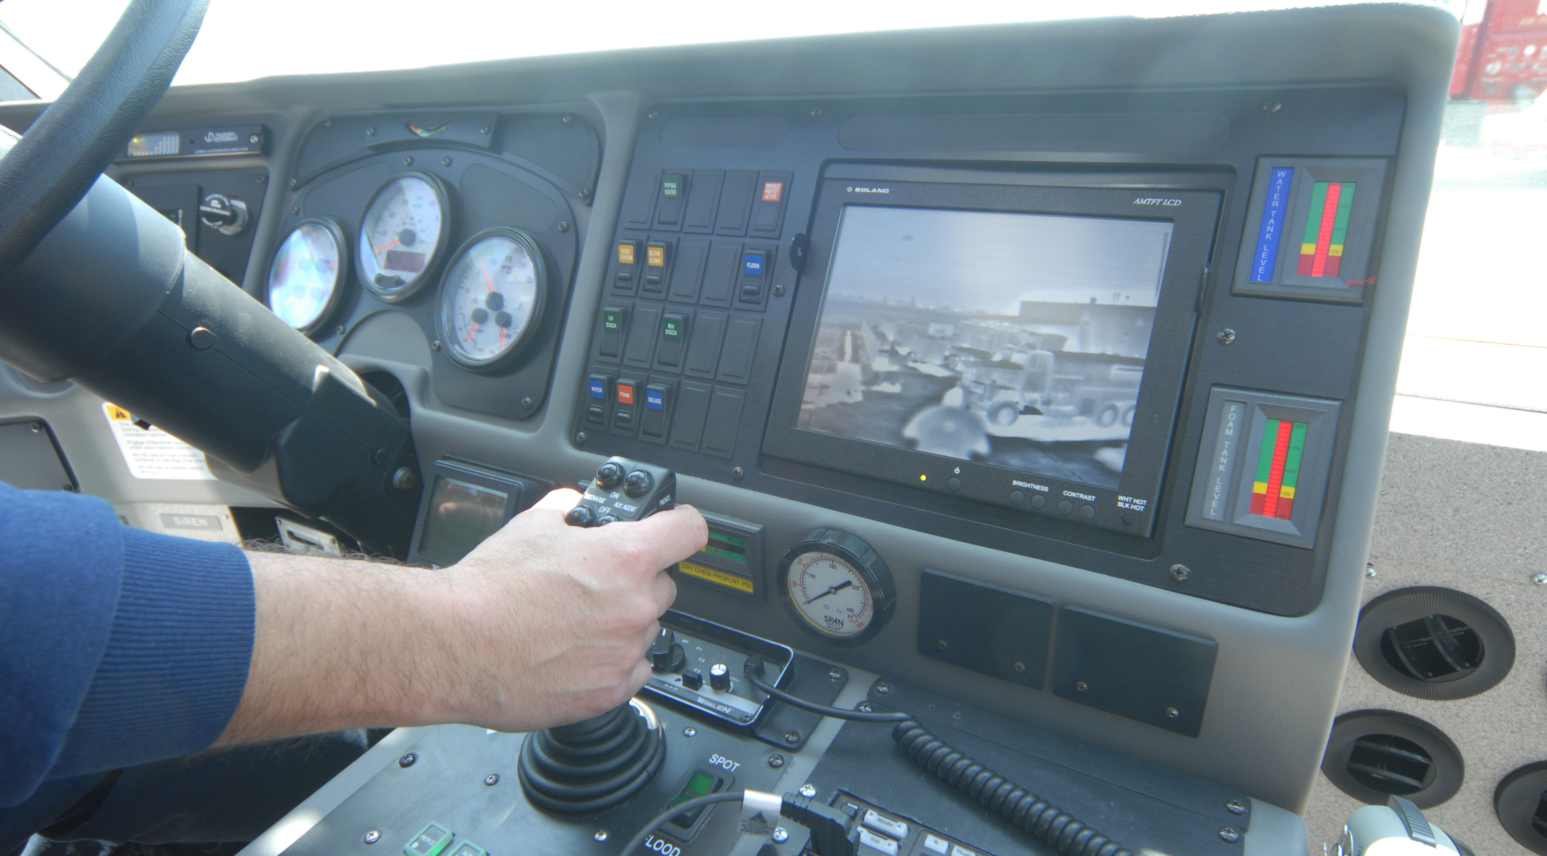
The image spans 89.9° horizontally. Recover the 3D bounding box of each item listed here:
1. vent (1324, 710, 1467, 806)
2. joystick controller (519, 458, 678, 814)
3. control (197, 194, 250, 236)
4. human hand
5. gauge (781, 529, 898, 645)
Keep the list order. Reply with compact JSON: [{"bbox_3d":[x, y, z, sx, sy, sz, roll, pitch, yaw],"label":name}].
[{"bbox_3d":[0.502,0.271,0.633,0.095,0.095,0.020,11,21,26],"label":"vent"},{"bbox_3d":[-0.102,0.117,0.463,0.092,0.188,0.100,15,18,25],"label":"joystick controller"},{"bbox_3d":[-0.593,-0.230,0.835,0.037,0.037,0.033,-1,1,2],"label":"control"},{"bbox_3d":[-0.112,0.100,0.432,0.145,0.115,0.092,-2,26,2],"label":"human hand"},{"bbox_3d":[0.042,0.106,0.518,0.078,0.078,0.024,12,24,27],"label":"gauge"}]

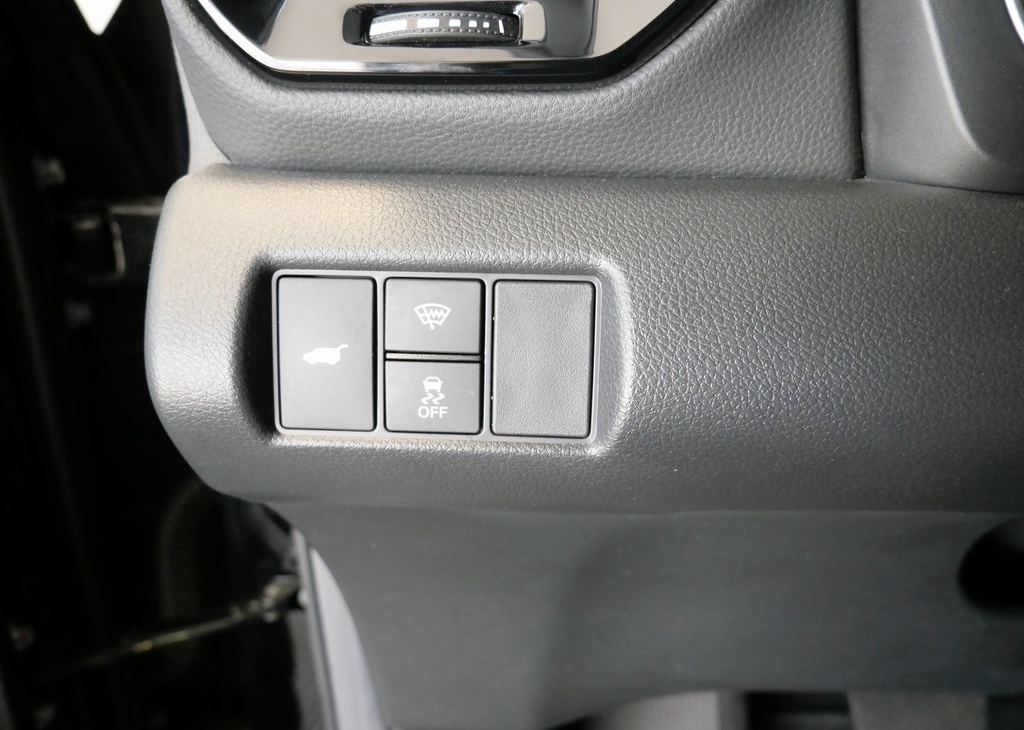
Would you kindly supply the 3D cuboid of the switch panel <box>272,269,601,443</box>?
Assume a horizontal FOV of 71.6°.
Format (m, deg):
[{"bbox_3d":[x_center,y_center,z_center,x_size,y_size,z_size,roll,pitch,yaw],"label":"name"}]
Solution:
[{"bbox_3d":[-0.019,-0.003,0.184,0.082,0.042,0.012,1,8,2],"label":"switch panel"}]

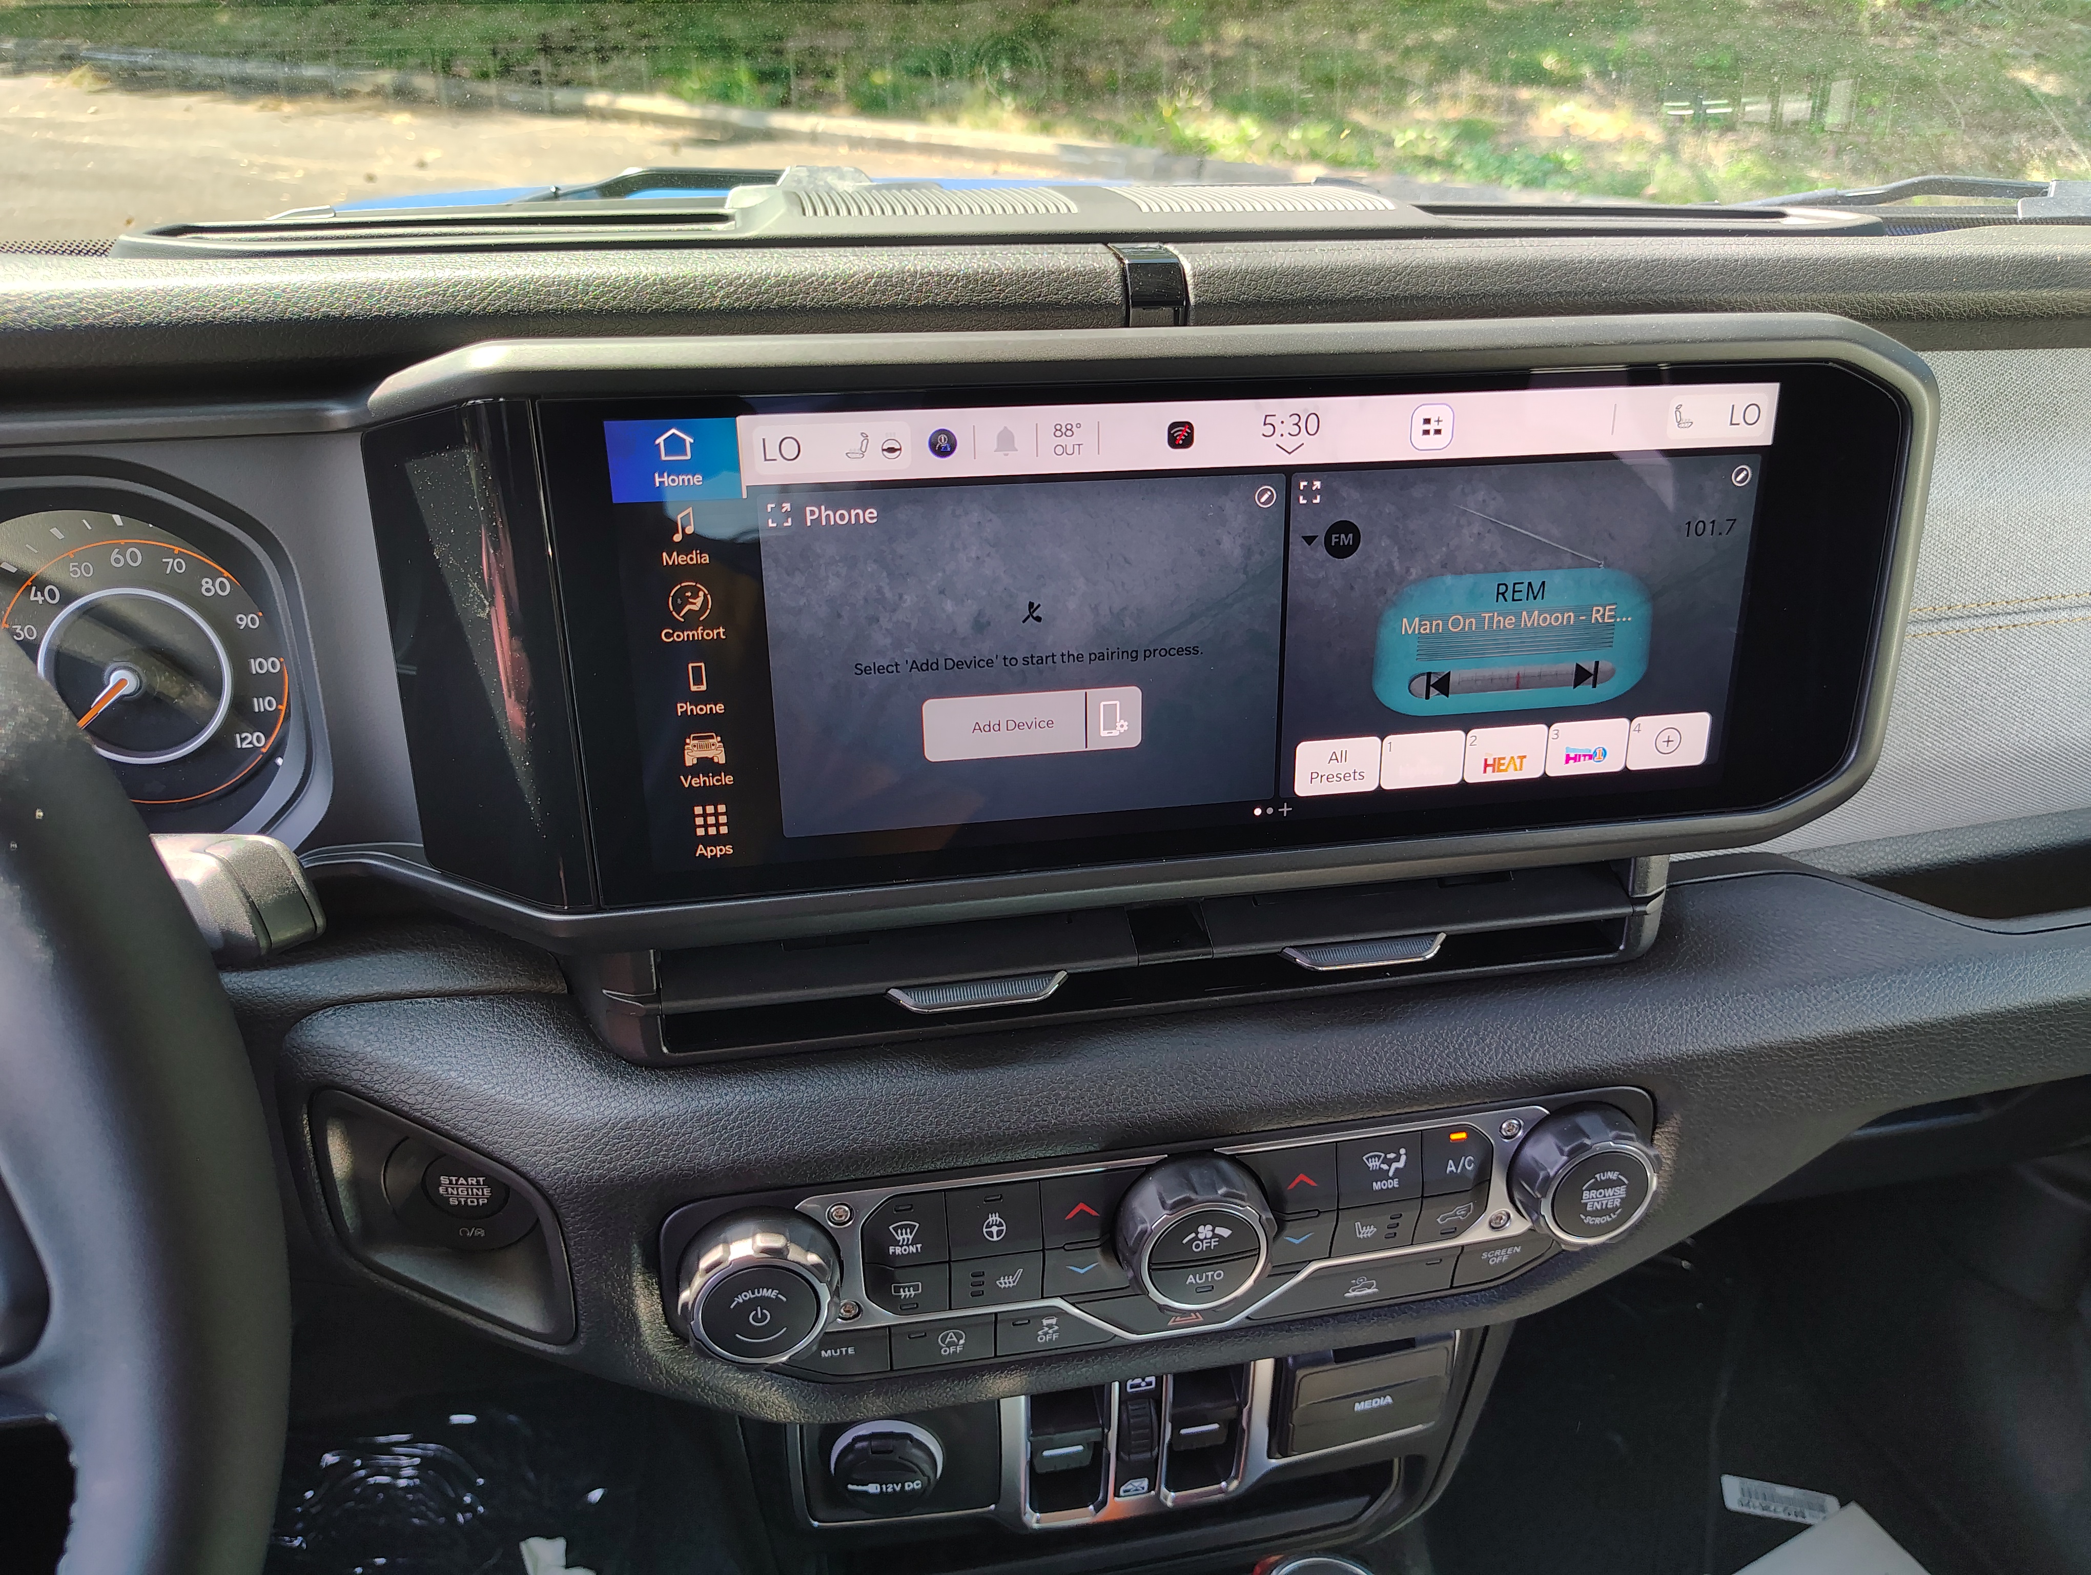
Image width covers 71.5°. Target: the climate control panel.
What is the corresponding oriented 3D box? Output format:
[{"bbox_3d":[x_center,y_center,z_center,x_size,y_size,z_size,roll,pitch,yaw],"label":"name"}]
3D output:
[{"bbox_3d":[0.041,0.134,0.419,0.292,0.073,0.037,-5,24,-9],"label":"climate control panel"}]

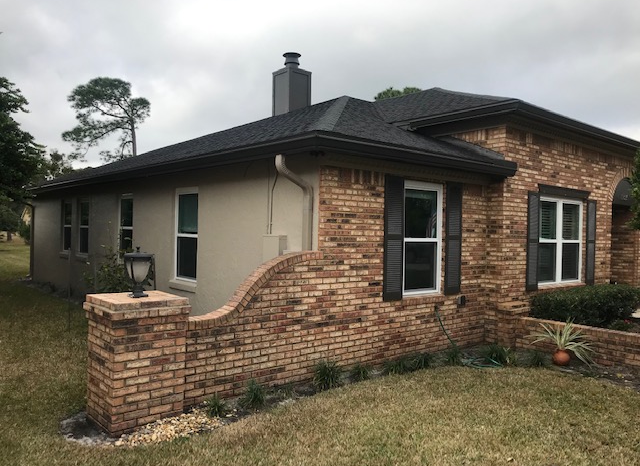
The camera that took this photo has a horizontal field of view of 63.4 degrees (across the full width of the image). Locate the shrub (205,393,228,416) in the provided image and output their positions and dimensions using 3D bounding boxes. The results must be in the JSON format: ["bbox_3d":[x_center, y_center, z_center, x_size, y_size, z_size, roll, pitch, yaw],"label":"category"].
[{"bbox_3d":[-0.903,1.496,4.518,0.200,0.175,0.200,2,0,0],"label":"shrub"}]

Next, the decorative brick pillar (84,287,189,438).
[{"bbox_3d":[-1.590,1.067,4.488,0.670,1.032,0.700,1,0,-40],"label":"decorative brick pillar"}]

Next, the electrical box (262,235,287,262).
[{"bbox_3d":[-0.546,0.260,6.197,0.110,0.460,0.340,1,0,-40],"label":"electrical box"}]

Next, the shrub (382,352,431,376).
[{"bbox_3d":[1.026,1.487,6.073,0.500,0.210,0.280,1,0,-40],"label":"shrub"}]

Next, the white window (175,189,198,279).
[{"bbox_3d":[-2.085,0.025,8.132,0.100,1.460,0.780,1,0,-40],"label":"white window"}]

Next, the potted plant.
[{"bbox_3d":[3.039,1.362,6.527,0.770,0.570,0.730,1,0,-40],"label":"potted plant"}]

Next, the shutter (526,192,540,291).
[{"bbox_3d":[3.363,0.139,8.106,0.370,1.560,0.045,1,0,-40],"label":"shutter"}]

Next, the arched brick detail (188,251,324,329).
[{"bbox_3d":[-0.686,0.554,5.253,1.710,0.688,0.220,1,0,-40],"label":"arched brick detail"}]

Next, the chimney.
[{"bbox_3d":[-0.629,-3.328,11.671,0.600,1.490,0.700,1,0,-40],"label":"chimney"}]

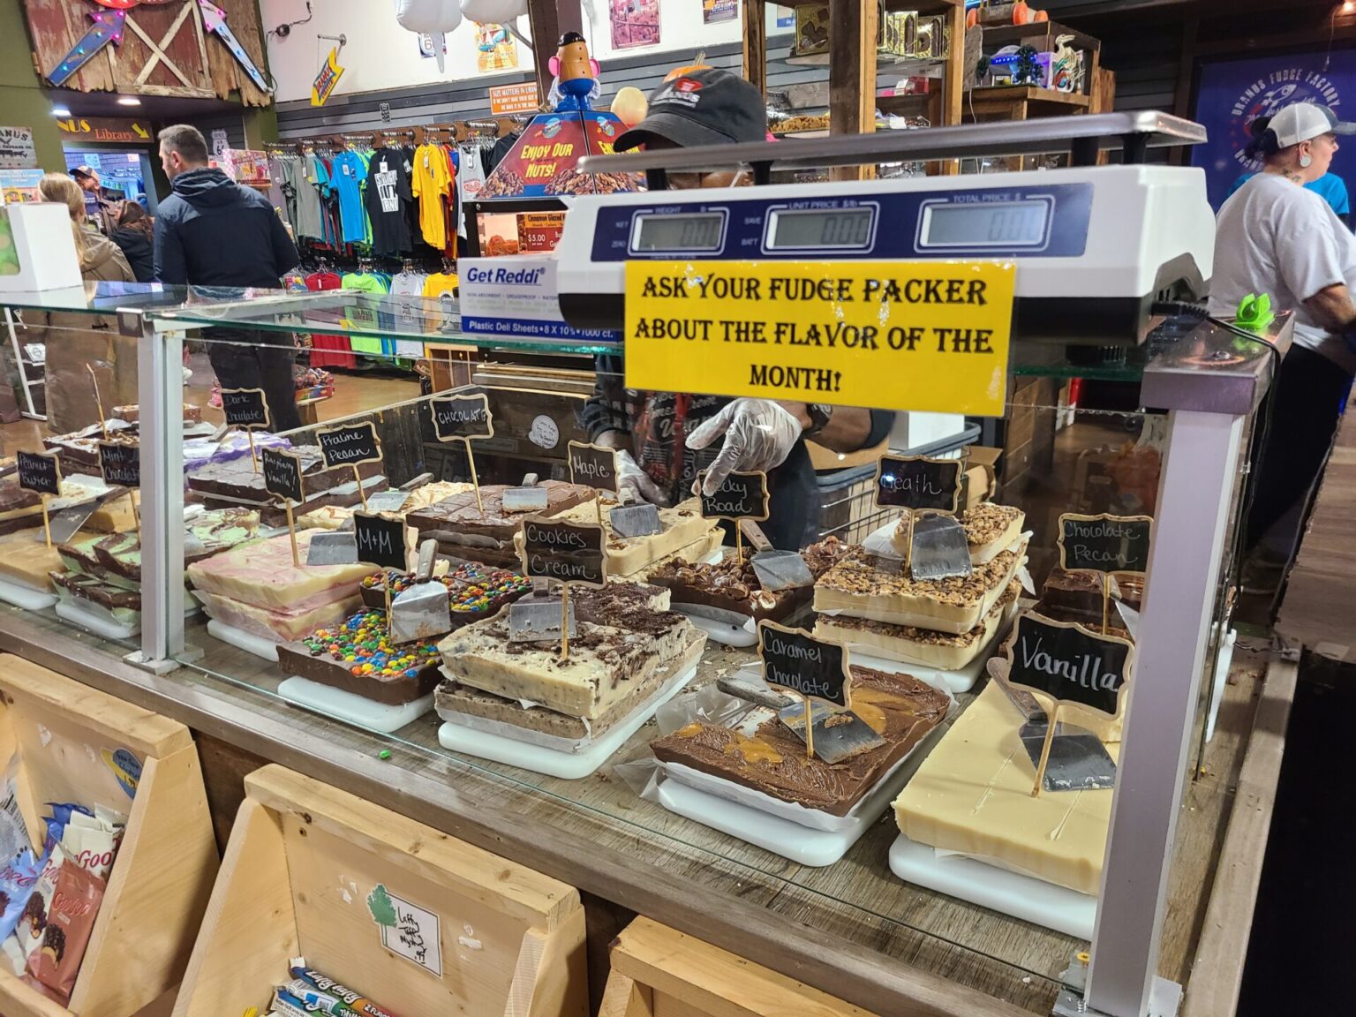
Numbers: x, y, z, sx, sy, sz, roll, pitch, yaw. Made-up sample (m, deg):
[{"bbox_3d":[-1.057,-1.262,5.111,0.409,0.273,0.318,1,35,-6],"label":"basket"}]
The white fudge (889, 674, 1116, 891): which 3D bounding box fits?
[{"bbox_3d":[0.310,0.223,0.837,0.179,0.030,0.247,9,20,33],"label":"white fudge"}]

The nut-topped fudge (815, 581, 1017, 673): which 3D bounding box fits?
[{"bbox_3d":[0.285,0.117,1.194,0.167,0.028,0.235,9,20,33],"label":"nut-topped fudge"}]

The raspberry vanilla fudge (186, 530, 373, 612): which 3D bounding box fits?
[{"bbox_3d":[-0.480,0.076,1.296,0.184,0.033,0.189,9,20,33],"label":"raspberry vanilla fudge"}]

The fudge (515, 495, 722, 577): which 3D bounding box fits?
[{"bbox_3d":[-0.084,0.034,1.392,0.179,0.030,0.225,10,20,35],"label":"fudge"}]

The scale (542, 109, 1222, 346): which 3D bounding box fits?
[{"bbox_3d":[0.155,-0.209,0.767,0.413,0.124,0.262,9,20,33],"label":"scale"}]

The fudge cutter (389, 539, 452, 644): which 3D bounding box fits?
[{"bbox_3d":[-0.294,0.091,1.171,0.064,0.038,0.151,-6,42,-14],"label":"fudge cutter"}]

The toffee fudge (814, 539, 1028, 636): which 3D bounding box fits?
[{"bbox_3d":[0.292,0.078,1.195,0.171,0.031,0.245,9,20,33],"label":"toffee fudge"}]

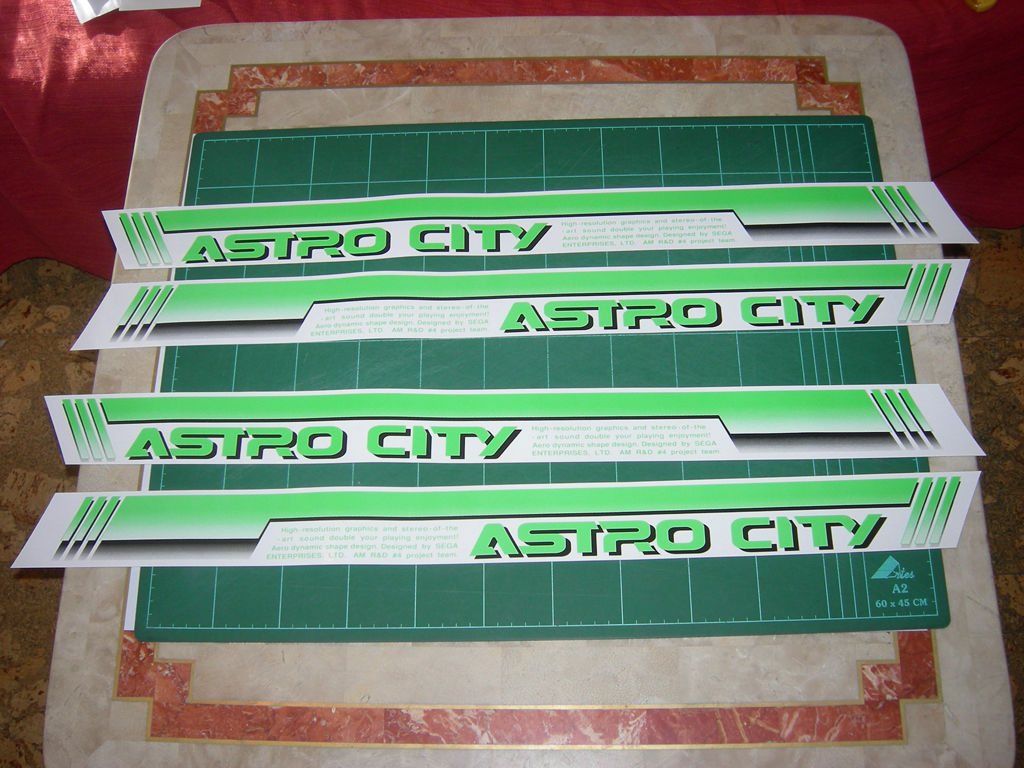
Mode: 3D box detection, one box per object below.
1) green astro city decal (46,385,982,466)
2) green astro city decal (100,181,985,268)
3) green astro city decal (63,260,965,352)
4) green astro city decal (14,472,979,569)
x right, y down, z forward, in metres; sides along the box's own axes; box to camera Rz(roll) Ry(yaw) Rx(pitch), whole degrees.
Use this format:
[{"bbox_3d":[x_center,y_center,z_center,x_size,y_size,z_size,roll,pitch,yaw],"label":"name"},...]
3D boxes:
[{"bbox_3d":[-0.007,0.032,0.868,0.741,0.005,0.060,-1,67,2],"label":"green astro city decal"},{"bbox_3d":[0.016,-0.133,0.936,0.742,0.005,0.060,-2,67,2],"label":"green astro city decal"},{"bbox_3d":[0.008,-0.065,0.908,0.740,0.005,0.060,-2,67,2],"label":"green astro city decal"},{"bbox_3d":[-0.013,0.103,0.838,0.739,0.005,0.059,-2,67,2],"label":"green astro city decal"}]

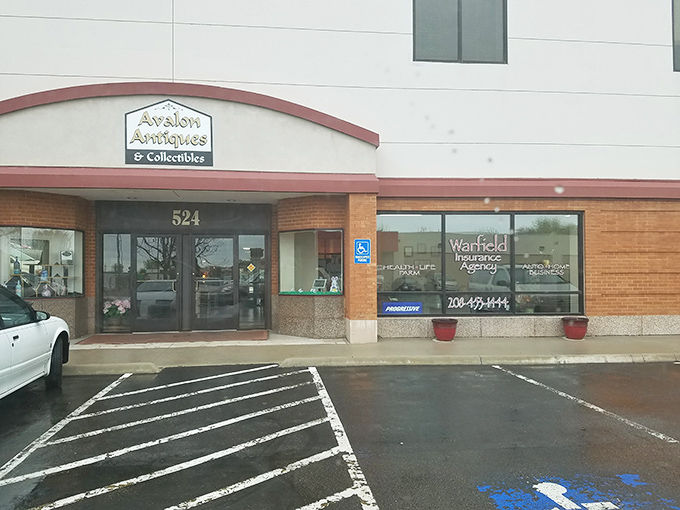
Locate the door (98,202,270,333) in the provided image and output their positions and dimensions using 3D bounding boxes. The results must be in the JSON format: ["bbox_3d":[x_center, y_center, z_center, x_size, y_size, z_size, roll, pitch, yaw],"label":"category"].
[{"bbox_3d":[-3.252,0.251,10.785,3.550,2.716,0.150,0,-1,-7],"label":"door"}]

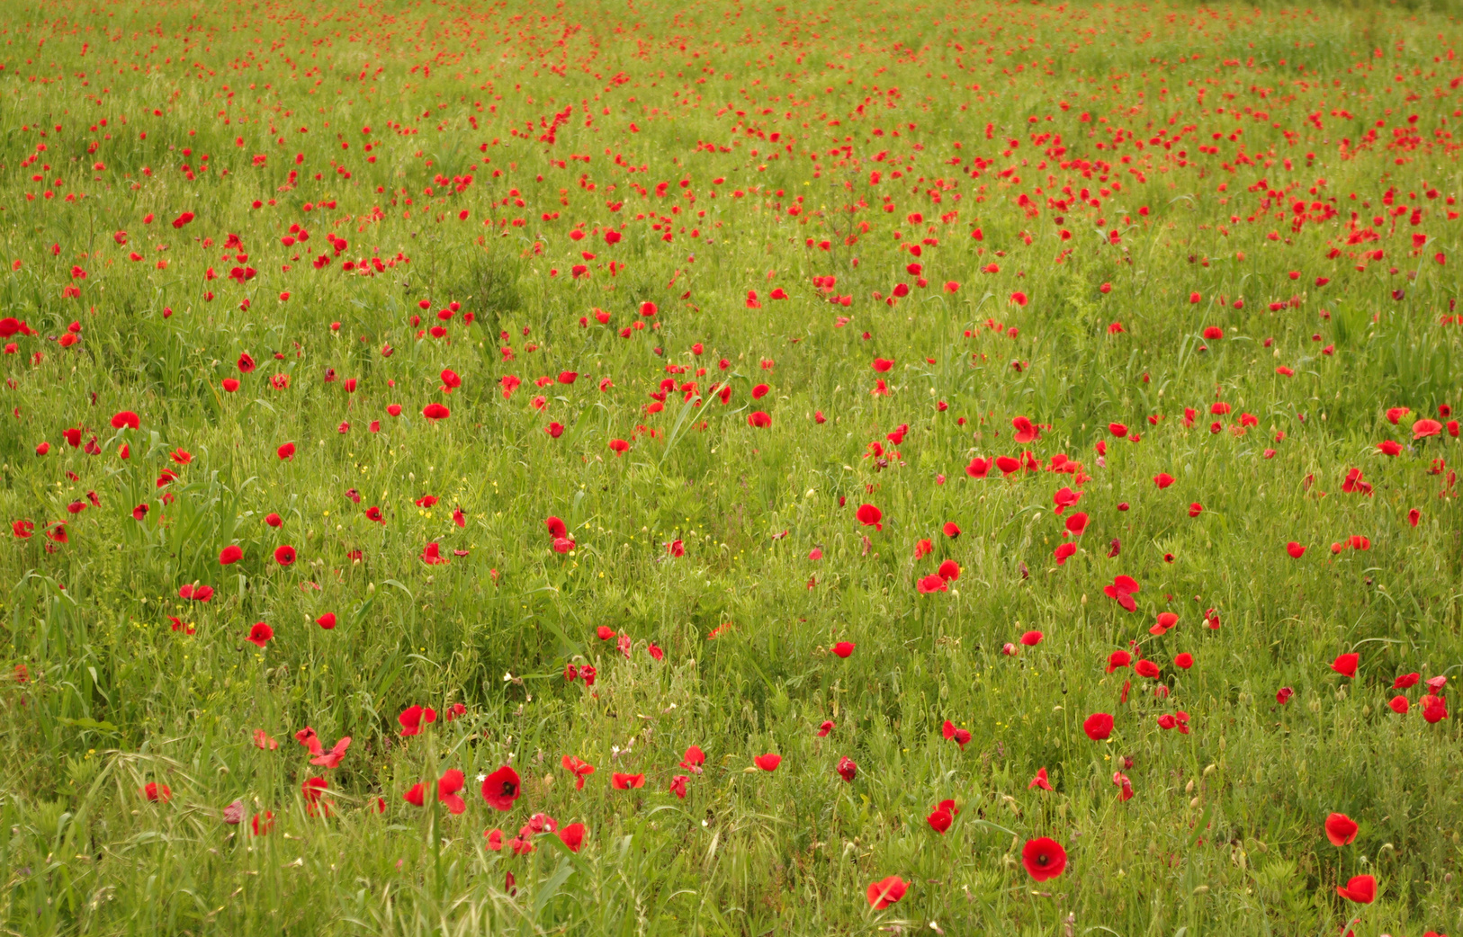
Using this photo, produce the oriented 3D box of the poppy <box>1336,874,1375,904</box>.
[{"bbox_3d":[0.843,0.568,4.497,0.049,0.033,0.044,6,13,30],"label":"poppy"}]

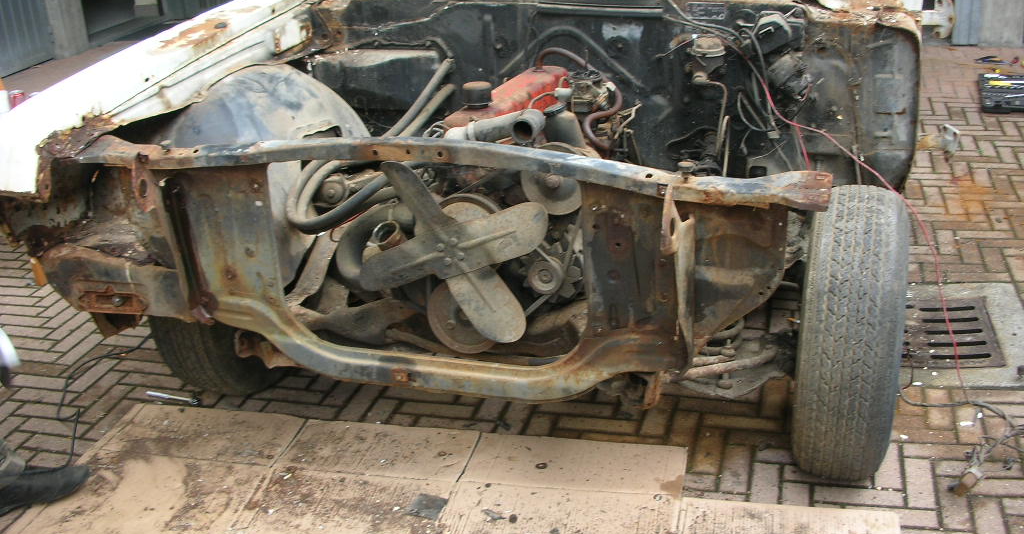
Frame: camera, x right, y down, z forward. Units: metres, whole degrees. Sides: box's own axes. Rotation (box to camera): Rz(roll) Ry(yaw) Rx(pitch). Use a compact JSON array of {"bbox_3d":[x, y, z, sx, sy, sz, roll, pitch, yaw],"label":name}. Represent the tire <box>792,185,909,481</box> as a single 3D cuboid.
[{"bbox_3d":[0.665,0.133,2.109,0.172,0.595,0.595,2,24,15],"label":"tire"}]

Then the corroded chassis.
[{"bbox_3d":[-0.201,-0.010,1.954,1.540,0.520,0.320,5,24,21],"label":"corroded chassis"}]

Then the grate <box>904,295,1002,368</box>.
[{"bbox_3d":[1.060,0.173,2.736,0.385,0.040,0.385,1,23,14],"label":"grate"}]

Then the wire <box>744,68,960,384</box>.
[{"bbox_3d":[0.743,-0.025,2.274,0.540,0.740,0.480,5,24,21],"label":"wire"}]

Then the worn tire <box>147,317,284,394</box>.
[{"bbox_3d":[-0.698,0.021,2.627,0.170,0.595,0.595,1,23,14],"label":"worn tire"}]

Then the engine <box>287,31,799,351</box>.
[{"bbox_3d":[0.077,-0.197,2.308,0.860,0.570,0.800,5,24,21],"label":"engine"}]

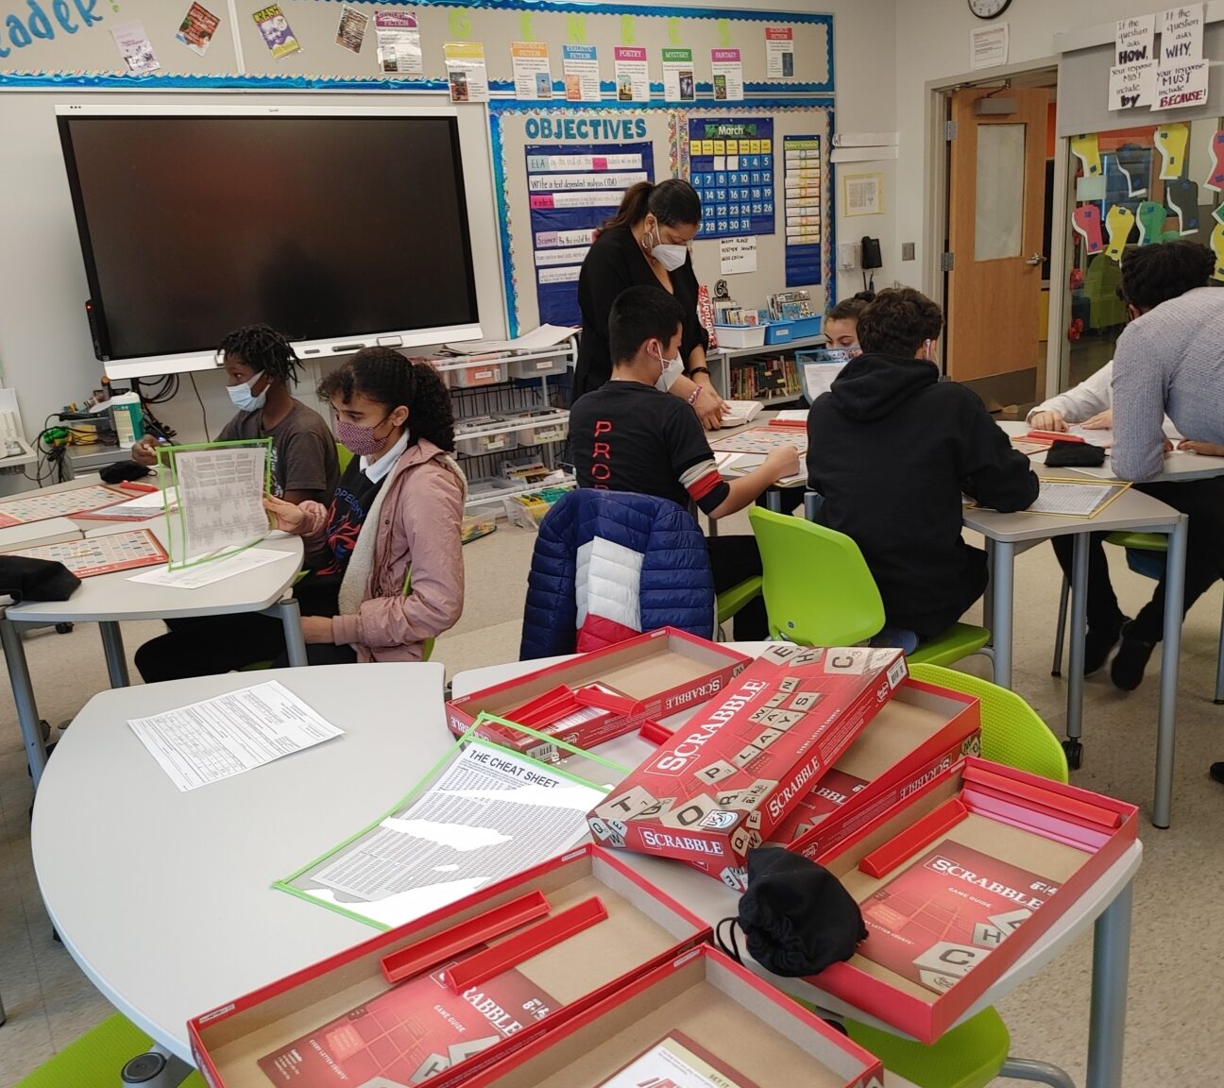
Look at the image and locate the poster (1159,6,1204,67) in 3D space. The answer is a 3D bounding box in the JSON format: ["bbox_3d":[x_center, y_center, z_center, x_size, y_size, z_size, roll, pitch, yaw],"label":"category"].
[{"bbox_3d":[2.833,-2.526,5.421,0.010,0.280,0.218,-12,17,-27],"label":"poster"}]

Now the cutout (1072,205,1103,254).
[{"bbox_3d":[2.703,-1.786,6.188,0.010,0.265,0.200,-12,17,-27],"label":"cutout"}]

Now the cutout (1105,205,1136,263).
[{"bbox_3d":[2.807,-1.715,6.017,0.010,0.300,0.185,-12,17,-27],"label":"cutout"}]

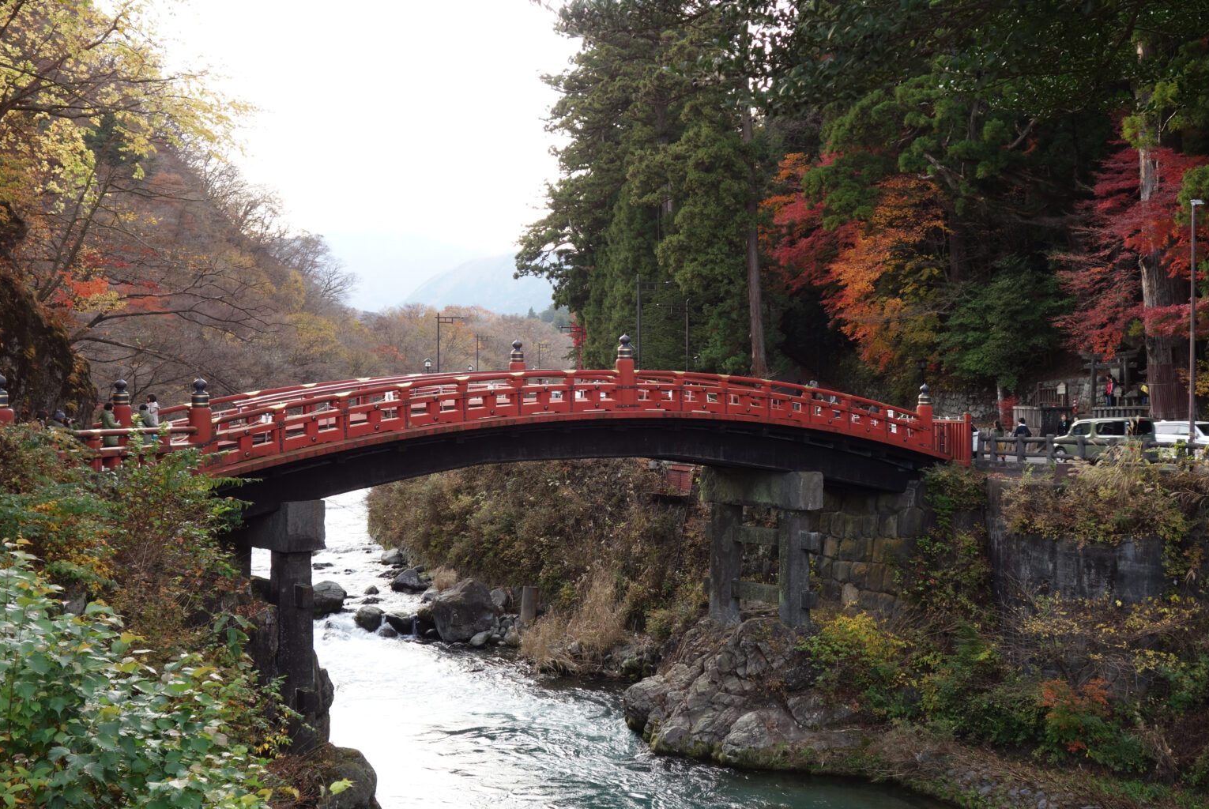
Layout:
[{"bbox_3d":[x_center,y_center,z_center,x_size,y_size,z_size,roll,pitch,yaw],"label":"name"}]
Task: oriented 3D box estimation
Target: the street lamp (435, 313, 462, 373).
[{"bbox_3d":[-10.300,-2.400,100.000,1.900,7.400,0.200,0,0,0],"label":"street lamp"}]

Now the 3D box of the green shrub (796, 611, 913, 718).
[{"bbox_3d":[8.200,8.550,50.200,3.700,3.300,2.900,0,0,0],"label":"green shrub"}]

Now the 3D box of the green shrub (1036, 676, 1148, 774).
[{"bbox_3d":[13.500,8.800,42.200,3.000,2.600,2.400,0,0,0],"label":"green shrub"}]

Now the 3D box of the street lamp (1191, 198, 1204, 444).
[{"bbox_3d":[19.600,-2.300,50.200,0.700,8.900,0.250,0,0,-37],"label":"street lamp"}]

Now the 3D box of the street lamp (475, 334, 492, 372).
[{"bbox_3d":[-11.100,-2.700,140.000,1.900,7.400,0.200,0,0,0],"label":"street lamp"}]

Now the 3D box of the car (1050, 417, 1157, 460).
[{"bbox_3d":[18.980,1.280,58.000,1.700,1.650,3.890,0,0,-33],"label":"car"}]

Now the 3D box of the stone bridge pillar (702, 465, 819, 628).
[{"bbox_3d":[5.700,5.150,55.600,1.100,5.650,5.600,0,0,-37],"label":"stone bridge pillar"}]

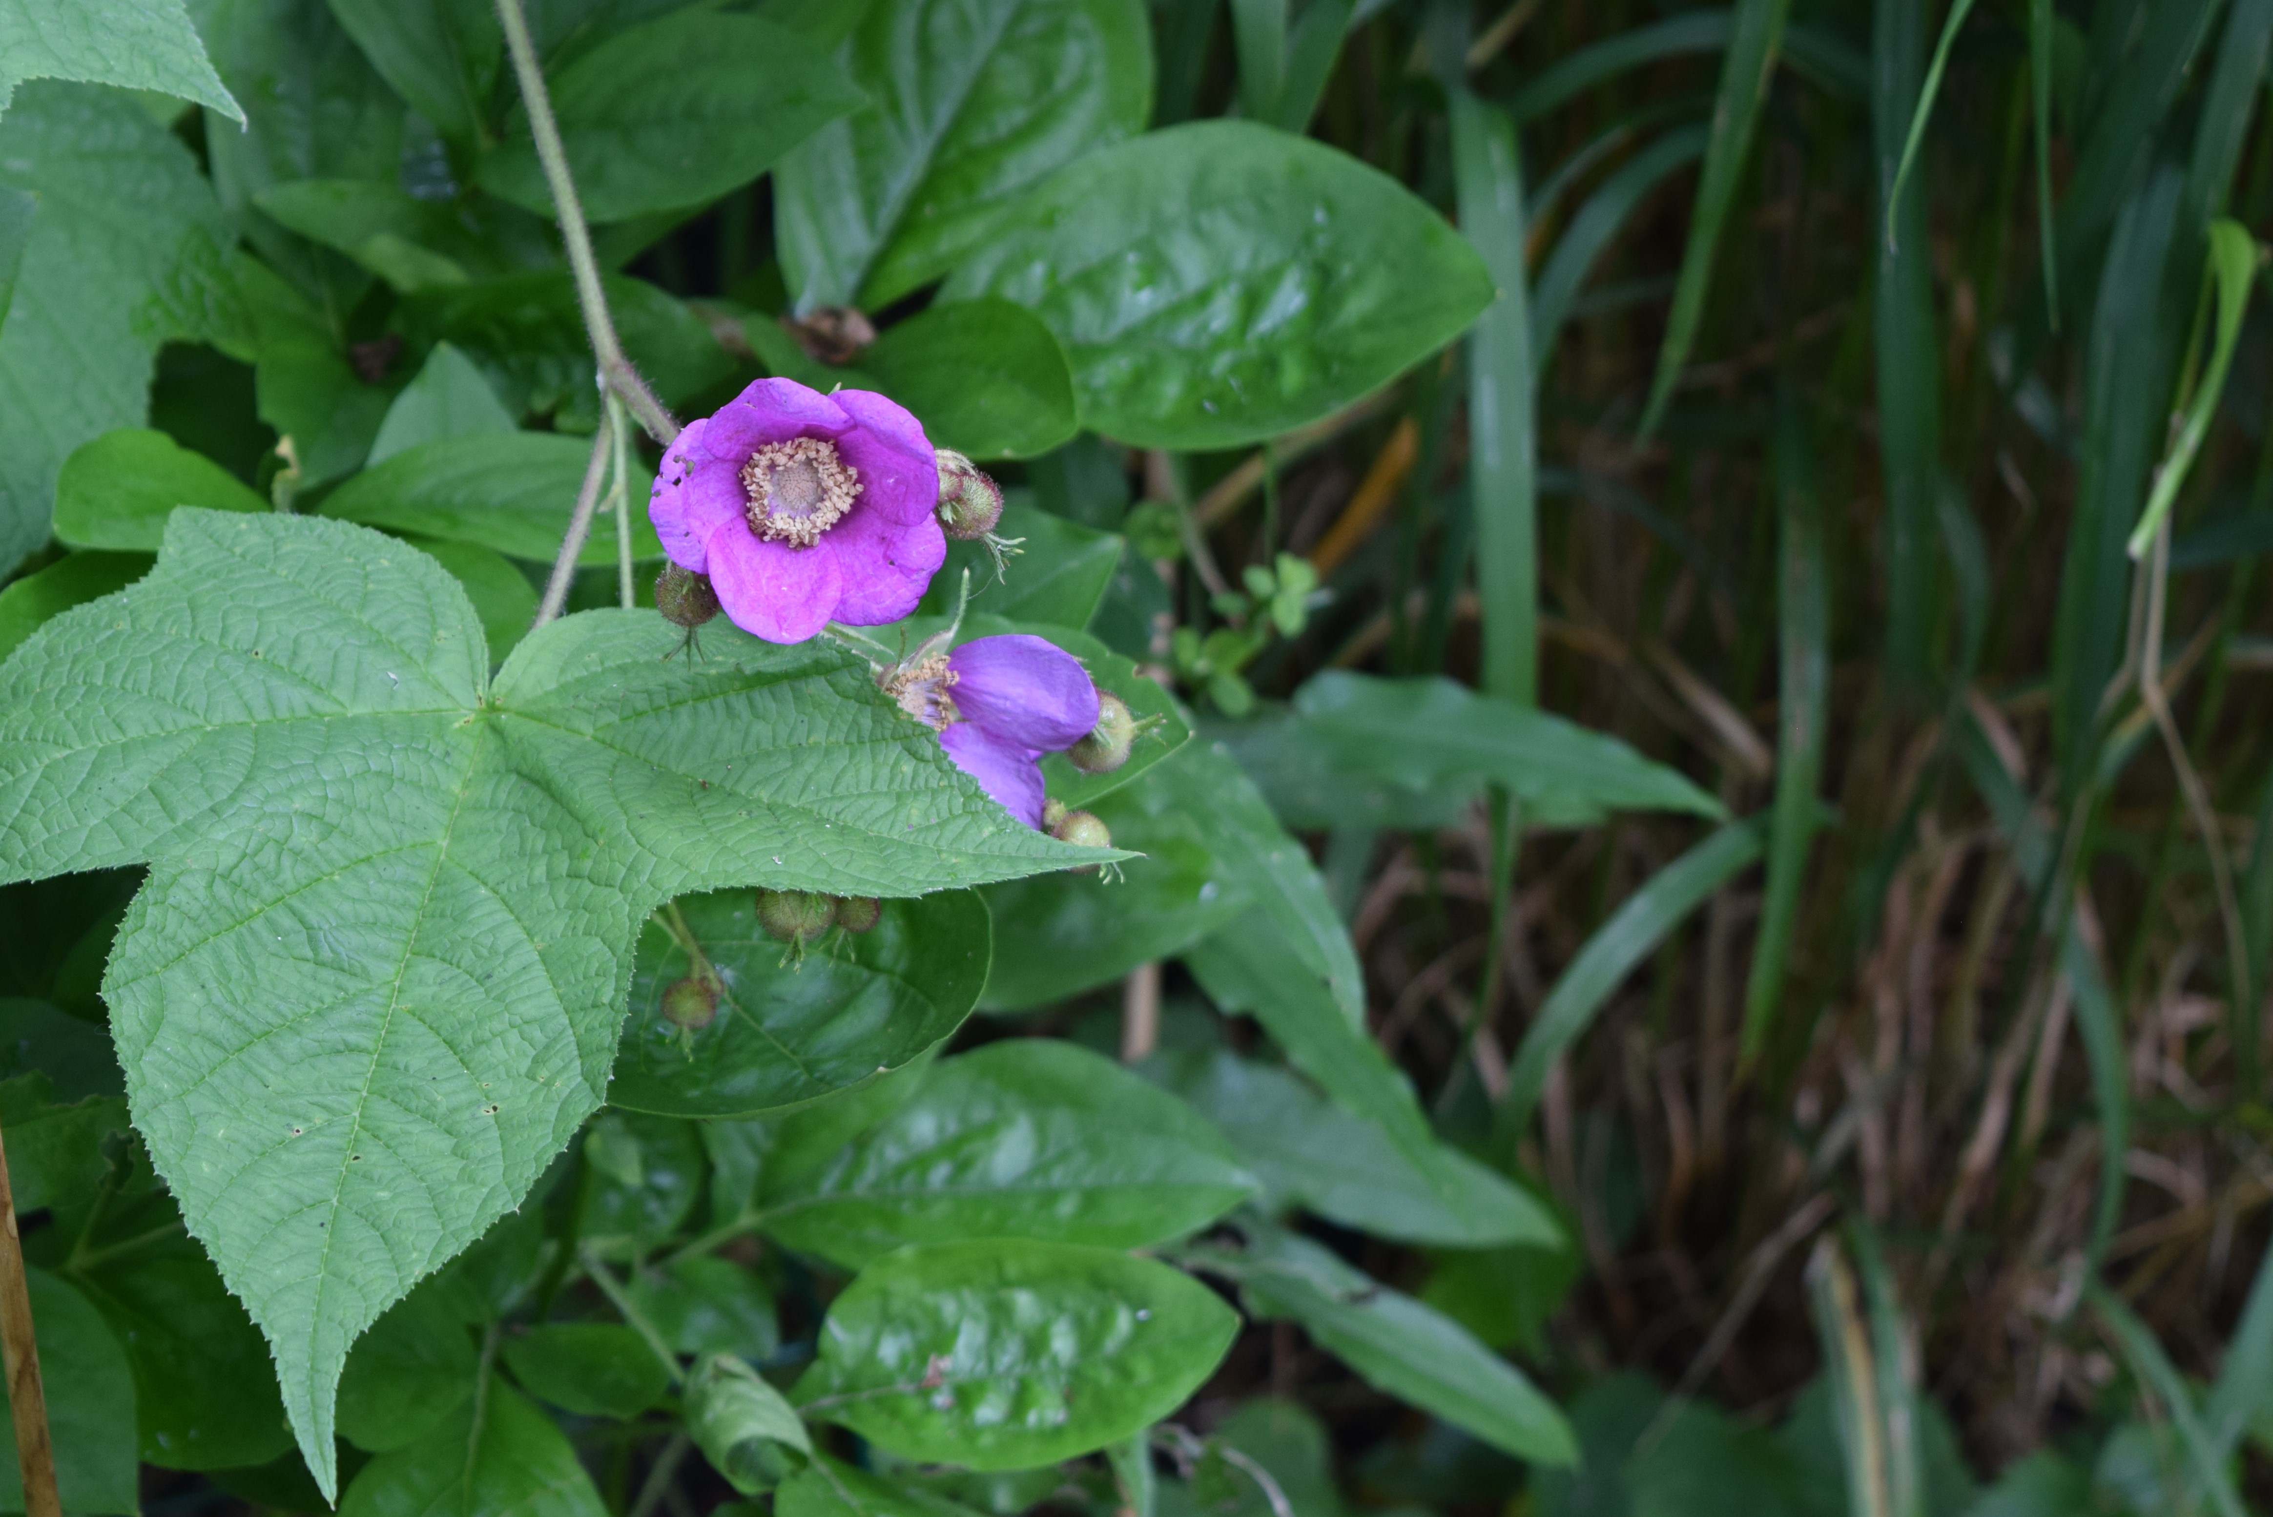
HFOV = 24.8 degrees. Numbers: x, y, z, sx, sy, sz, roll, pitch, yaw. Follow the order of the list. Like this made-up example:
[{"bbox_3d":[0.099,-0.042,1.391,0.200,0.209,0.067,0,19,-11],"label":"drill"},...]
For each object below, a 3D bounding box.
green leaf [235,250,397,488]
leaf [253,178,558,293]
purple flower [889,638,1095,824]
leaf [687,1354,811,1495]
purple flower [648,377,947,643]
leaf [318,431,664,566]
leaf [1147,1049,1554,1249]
[{"bbox_3d":[-0.142,-0.068,0.900,0.024,0.010,0.041,7,60,4],"label":"green leaf"},{"bbox_3d":[-0.141,-0.101,1.000,0.060,0.010,0.029,5,50,8],"label":"leaf"},{"bbox_3d":[-0.022,-0.004,0.790,0.031,0.030,0.024,-3,7,30],"label":"purple flower"},{"bbox_3d":[-0.069,0.118,0.920,0.018,0.019,0.027,-12,46,-25],"label":"leaf"},{"bbox_3d":[-0.049,-0.036,0.755,0.043,0.038,0.020,0,0,-2],"label":"purple flower"},{"bbox_3d":[-0.108,-0.043,0.880,0.064,0.010,0.027,5,44,5],"label":"leaf"},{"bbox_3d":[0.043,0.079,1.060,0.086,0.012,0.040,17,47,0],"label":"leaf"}]

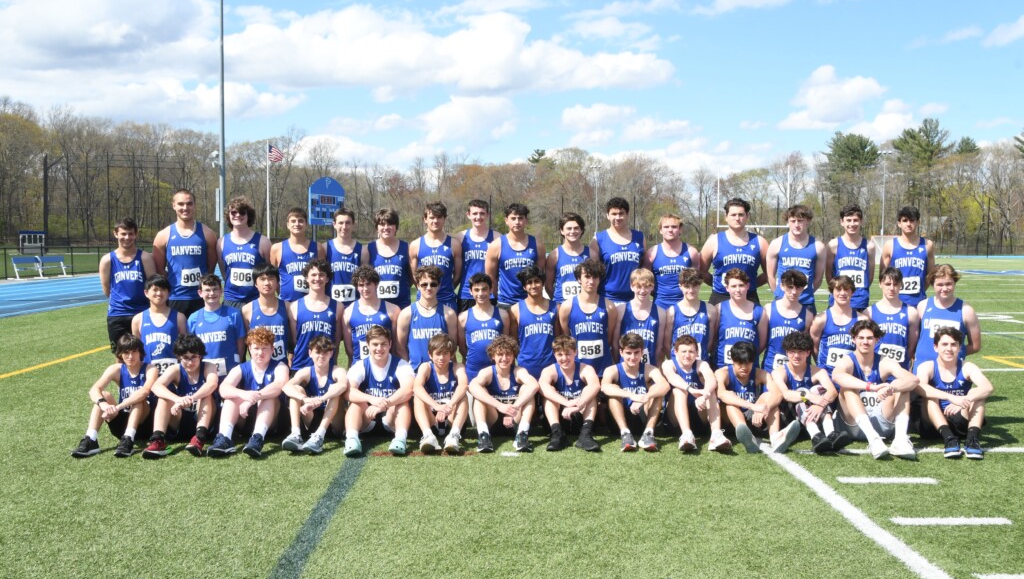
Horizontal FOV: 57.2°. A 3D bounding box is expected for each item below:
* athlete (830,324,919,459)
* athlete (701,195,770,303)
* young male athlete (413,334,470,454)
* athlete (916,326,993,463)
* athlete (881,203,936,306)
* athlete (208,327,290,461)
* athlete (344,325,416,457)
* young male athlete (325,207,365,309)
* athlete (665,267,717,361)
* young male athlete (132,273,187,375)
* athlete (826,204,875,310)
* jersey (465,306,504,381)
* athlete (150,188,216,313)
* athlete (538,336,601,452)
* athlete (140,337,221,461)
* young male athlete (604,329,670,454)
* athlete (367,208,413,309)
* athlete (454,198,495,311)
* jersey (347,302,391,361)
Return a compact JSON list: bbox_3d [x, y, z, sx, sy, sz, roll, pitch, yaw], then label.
[{"bbox_3d":[2.568,0.672,6.725,0.580,0.887,0.900,1,3,8],"label":"athlete"},{"bbox_3d":[1.946,0.147,8.217,0.603,1.881,0.350,0,3,7],"label":"athlete"},{"bbox_3d":[-0.528,0.736,7.031,0.452,0.793,0.840,0,3,-3],"label":"young male athlete"},{"bbox_3d":[3.278,0.709,6.970,0.560,0.853,0.860,1,3,18],"label":"athlete"},{"bbox_3d":[3.461,0.170,8.220,0.480,1.804,0.330,1,3,15],"label":"athlete"},{"bbox_3d":[-1.926,0.715,7.017,0.540,0.841,0.800,0,3,-5],"label":"athlete"},{"bbox_3d":[-0.959,0.674,6.817,0.520,0.823,0.850,0,3,-3],"label":"athlete"},{"bbox_3d":[-1.393,0.181,7.772,0.430,1.699,0.310,0,3,-5],"label":"young male athlete"},{"bbox_3d":[1.454,0.472,7.692,0.436,1.284,0.600,0,3,5],"label":"athlete"},{"bbox_3d":[-2.852,0.496,7.694,0.460,1.236,0.600,-1,3,-10],"label":"young male athlete"},{"bbox_3d":[2.779,0.182,7.770,0.420,1.757,0.310,1,3,10],"label":"athlete"},{"bbox_3d":[-0.222,0.454,7.707,0.340,0.634,0.240,0,3,-2],"label":"jersey"},{"bbox_3d":[-2.691,0.099,7.768,0.540,1.845,0.340,0,3,-10],"label":"athlete"},{"bbox_3d":[0.435,0.748,7.155,0.462,0.785,0.860,0,3,2],"label":"athlete"},{"bbox_3d":[-2.434,0.747,6.964,0.566,0.807,0.860,0,3,-10],"label":"athlete"},{"bbox_3d":[0.916,0.710,6.918,0.480,0.768,0.820,1,3,3],"label":"young male athlete"},{"bbox_3d":[-1.075,0.185,8.221,0.470,1.774,0.330,0,3,-6],"label":"athlete"},{"bbox_3d":[-0.300,0.149,7.820,0.440,1.774,0.320,0,3,-1],"label":"athlete"},{"bbox_3d":[-1.147,0.356,7.669,0.370,0.531,0.250,0,3,-7],"label":"jersey"}]

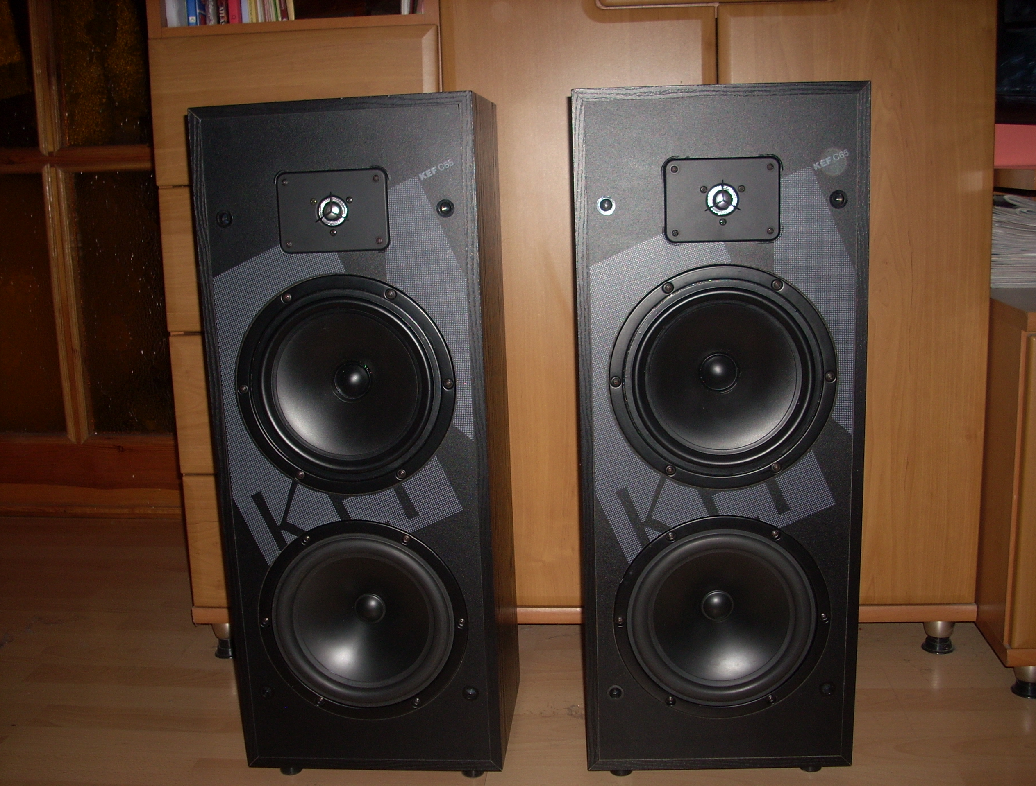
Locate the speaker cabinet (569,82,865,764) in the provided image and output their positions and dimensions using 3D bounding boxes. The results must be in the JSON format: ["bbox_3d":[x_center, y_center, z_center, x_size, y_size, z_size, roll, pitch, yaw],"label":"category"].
[{"bbox_3d":[0.209,0.040,1.215,0.280,0.716,0.226,-1,11,4],"label":"speaker cabinet"}]

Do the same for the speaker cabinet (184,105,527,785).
[{"bbox_3d":[-0.160,0.048,1.240,0.280,0.716,0.226,-1,11,5],"label":"speaker cabinet"}]

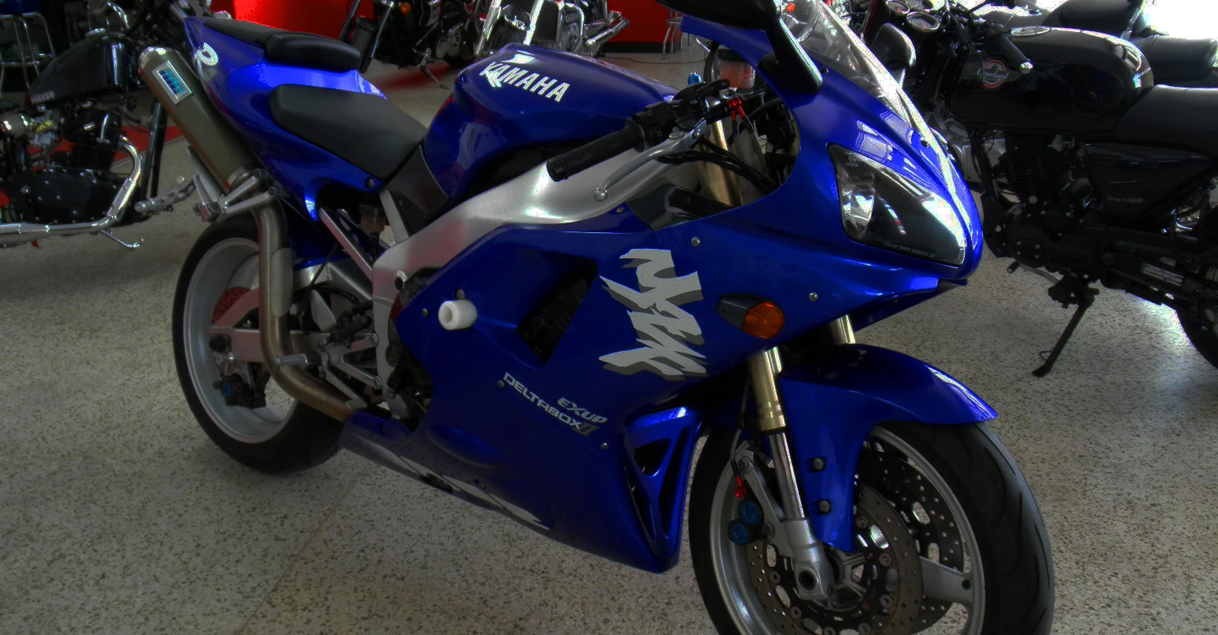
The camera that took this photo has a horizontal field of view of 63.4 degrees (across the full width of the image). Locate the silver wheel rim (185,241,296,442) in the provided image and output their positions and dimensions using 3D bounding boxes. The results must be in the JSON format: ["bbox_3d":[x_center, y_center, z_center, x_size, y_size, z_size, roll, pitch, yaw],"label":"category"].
[{"bbox_3d":[-0.772,0.048,2.269,0.462,0.462,0.172,15,11,32],"label":"silver wheel rim"}]

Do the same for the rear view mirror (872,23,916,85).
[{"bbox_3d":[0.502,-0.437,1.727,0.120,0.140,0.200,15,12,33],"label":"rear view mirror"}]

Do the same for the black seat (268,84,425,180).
[{"bbox_3d":[-0.516,-0.388,2.052,0.480,0.140,0.270,22,16,32],"label":"black seat"}]

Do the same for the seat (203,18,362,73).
[{"bbox_3d":[-0.707,-0.600,2.170,0.550,0.100,0.210,20,15,32],"label":"seat"}]

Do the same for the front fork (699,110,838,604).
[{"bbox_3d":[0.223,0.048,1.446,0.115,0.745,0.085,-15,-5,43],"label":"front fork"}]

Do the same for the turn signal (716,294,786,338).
[{"bbox_3d":[0.188,-0.001,1.302,0.095,0.060,0.065,15,12,33],"label":"turn signal"}]

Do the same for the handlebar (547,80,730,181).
[{"bbox_3d":[0.044,-0.273,1.435,0.295,0.085,0.090,-25,22,-18],"label":"handlebar"}]

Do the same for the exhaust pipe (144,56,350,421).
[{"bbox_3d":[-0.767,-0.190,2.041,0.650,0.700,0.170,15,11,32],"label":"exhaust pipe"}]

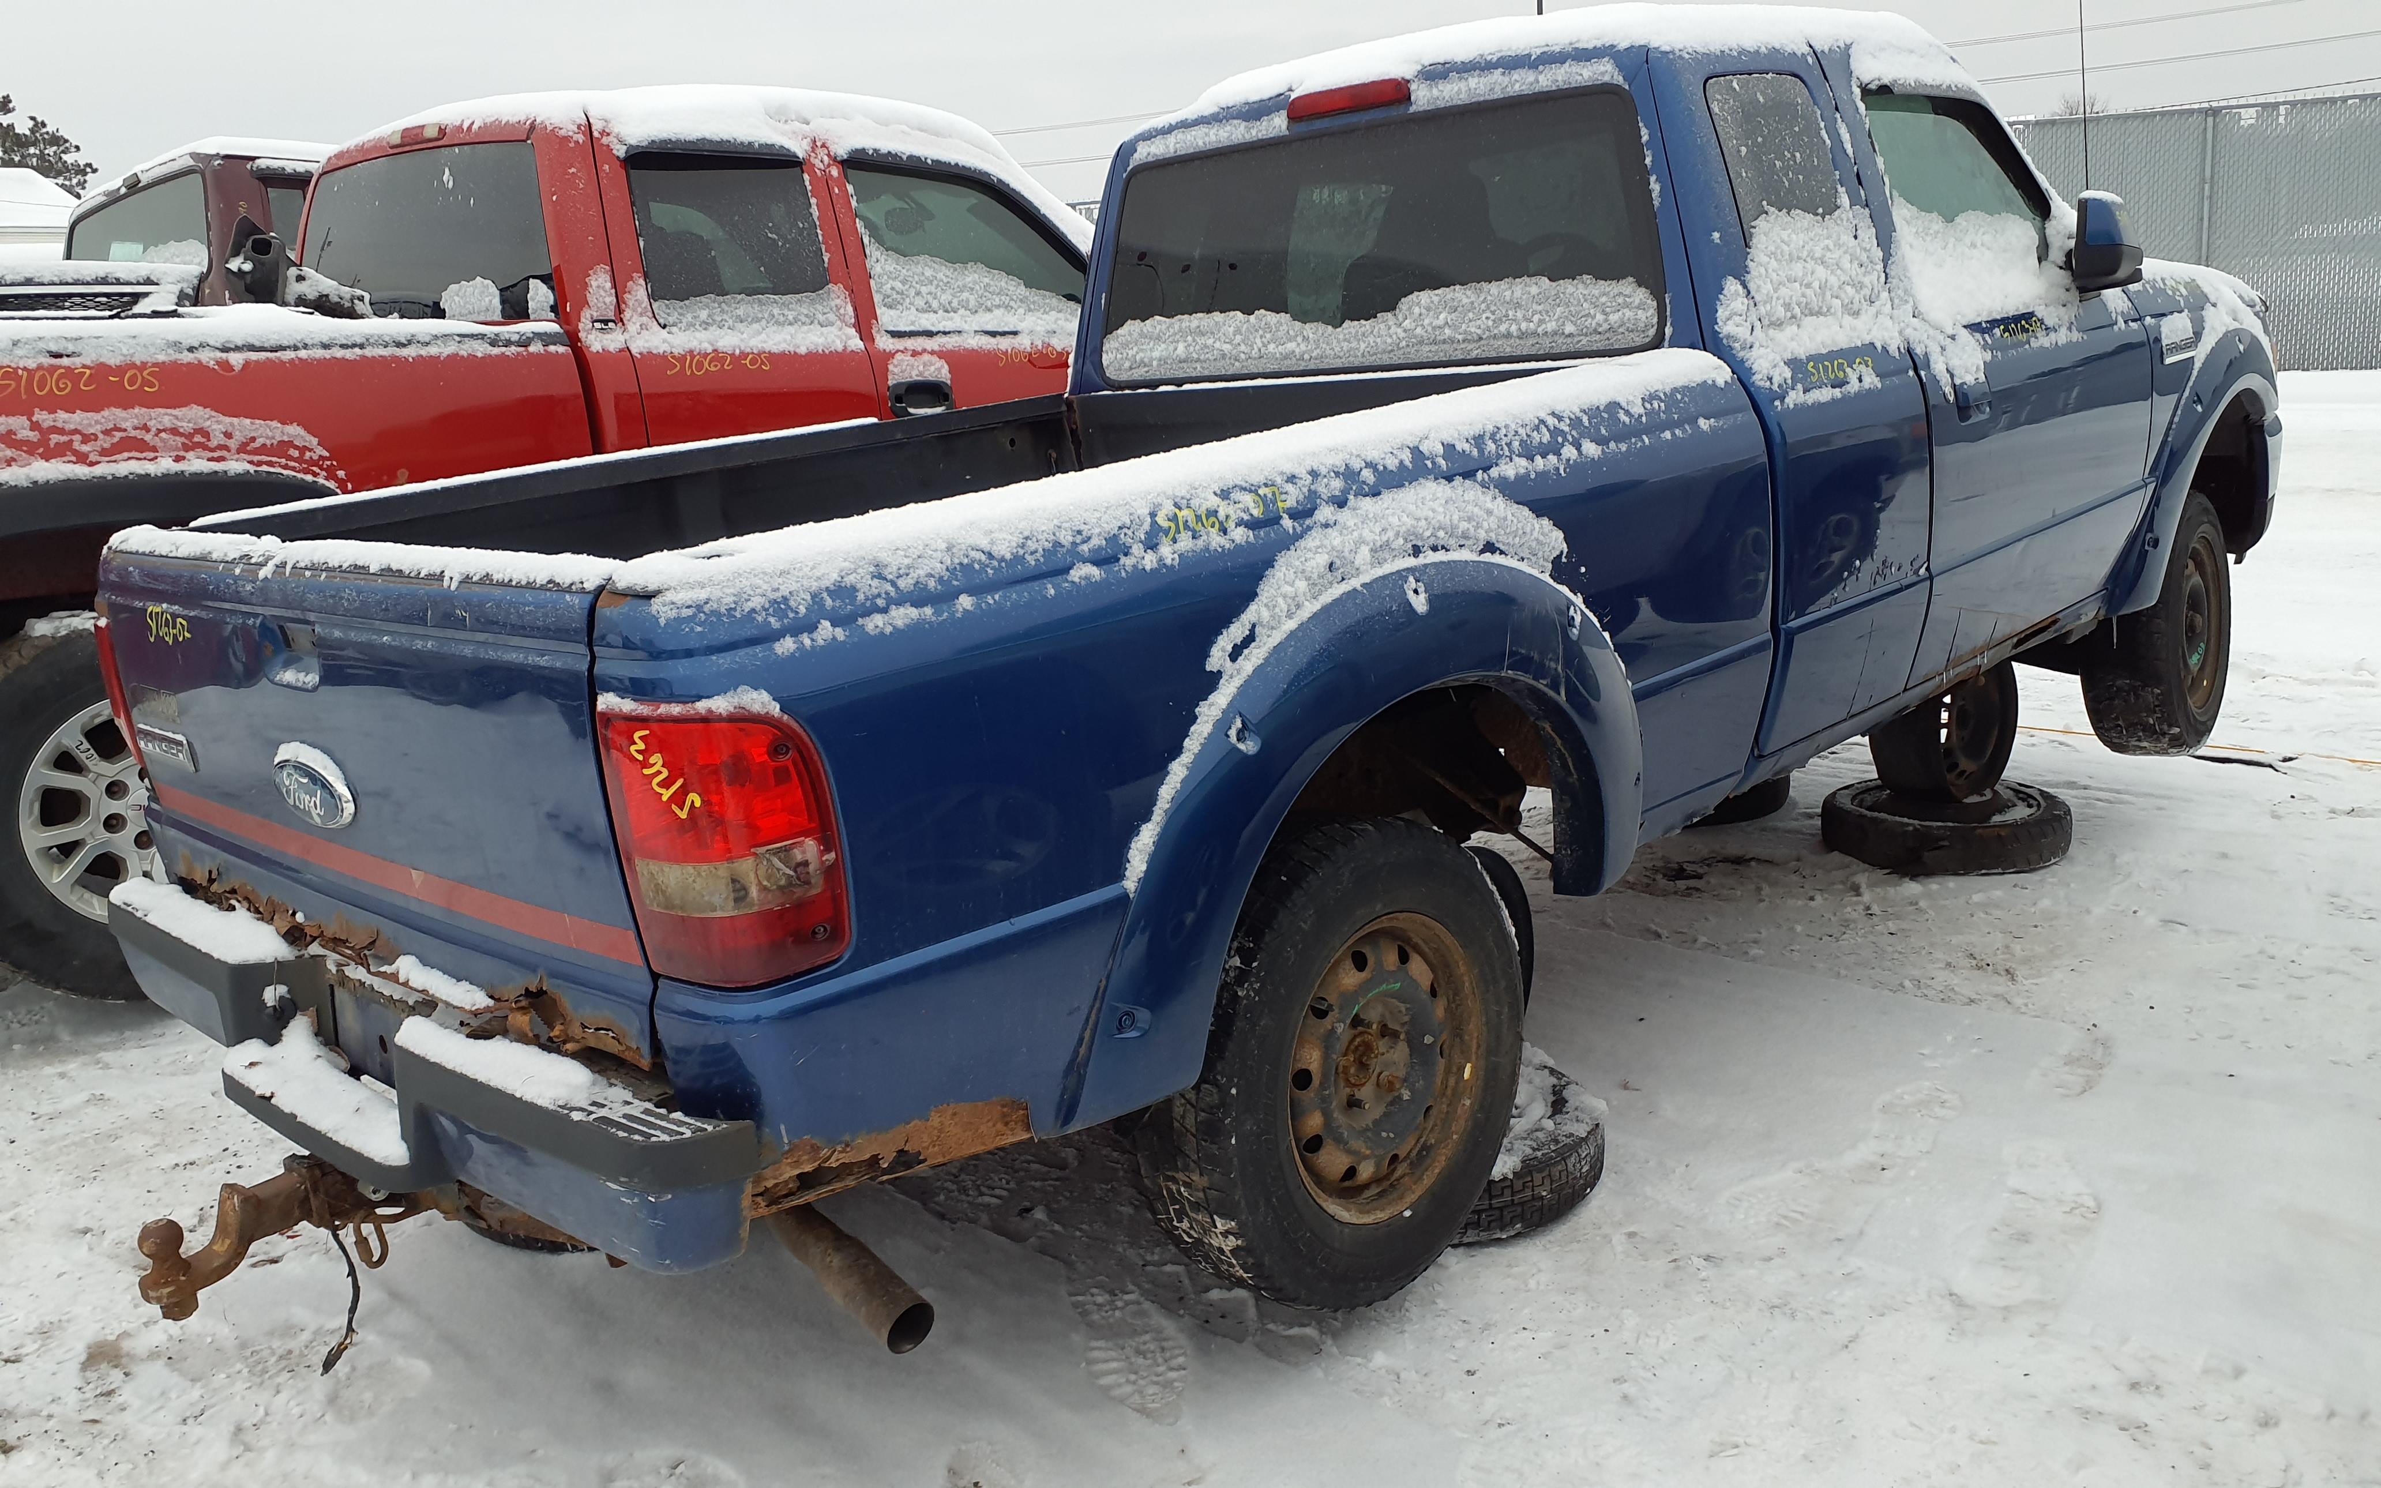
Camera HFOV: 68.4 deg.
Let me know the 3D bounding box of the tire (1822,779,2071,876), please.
[{"bbox_3d":[2.001,0.218,4.656,0.610,0.155,0.610,7,15,45],"label":"tire"}]

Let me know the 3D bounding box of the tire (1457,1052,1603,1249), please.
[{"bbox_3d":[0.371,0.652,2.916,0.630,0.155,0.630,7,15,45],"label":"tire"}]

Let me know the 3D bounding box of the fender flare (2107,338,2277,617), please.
[{"bbox_3d":[2.483,-0.695,4.335,0.130,0.610,1.200,7,18,45],"label":"fender flare"}]

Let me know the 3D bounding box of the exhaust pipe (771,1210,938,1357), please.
[{"bbox_3d":[-0.413,0.542,1.934,0.060,0.060,0.380,-16,28,-37],"label":"exhaust pipe"}]

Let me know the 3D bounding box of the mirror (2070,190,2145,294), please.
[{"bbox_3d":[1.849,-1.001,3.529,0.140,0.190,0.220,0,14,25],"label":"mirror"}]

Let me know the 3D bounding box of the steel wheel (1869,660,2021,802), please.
[{"bbox_3d":[1.945,-0.063,4.510,0.416,0.416,0.185,-16,17,-38],"label":"steel wheel"}]

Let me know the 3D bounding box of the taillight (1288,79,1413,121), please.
[{"bbox_3d":[0.302,-1.219,3.303,0.300,0.050,0.060,7,18,45],"label":"taillight"}]

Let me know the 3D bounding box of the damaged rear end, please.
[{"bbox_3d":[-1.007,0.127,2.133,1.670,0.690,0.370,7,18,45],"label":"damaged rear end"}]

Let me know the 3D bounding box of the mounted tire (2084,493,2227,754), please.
[{"bbox_3d":[2.501,-0.310,4.514,0.225,0.680,0.680,5,17,41],"label":"mounted tire"}]

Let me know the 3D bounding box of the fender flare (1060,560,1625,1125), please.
[{"bbox_3d":[0.220,0.061,2.151,0.130,0.560,1.130,7,18,45],"label":"fender flare"}]

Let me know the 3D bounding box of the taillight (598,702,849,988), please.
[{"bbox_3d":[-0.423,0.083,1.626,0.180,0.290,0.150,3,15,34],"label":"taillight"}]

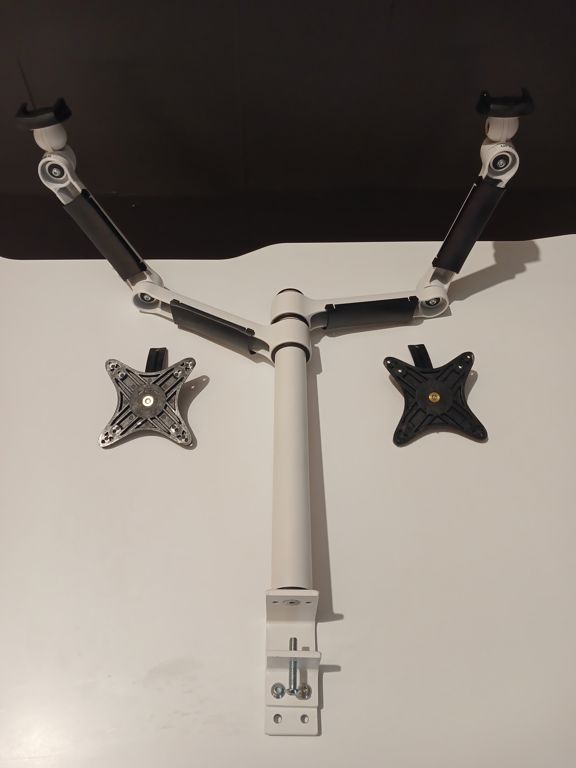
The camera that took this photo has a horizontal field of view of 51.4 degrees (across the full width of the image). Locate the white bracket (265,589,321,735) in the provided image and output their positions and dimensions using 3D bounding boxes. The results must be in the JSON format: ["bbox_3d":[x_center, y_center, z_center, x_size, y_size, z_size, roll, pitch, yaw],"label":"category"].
[{"bbox_3d":[0.004,0.259,0.559,0.050,0.078,0.104,0,51,0],"label":"white bracket"}]

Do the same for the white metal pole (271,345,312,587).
[{"bbox_3d":[0.004,0.076,0.679,0.040,0.040,0.324,0,51,0],"label":"white metal pole"}]

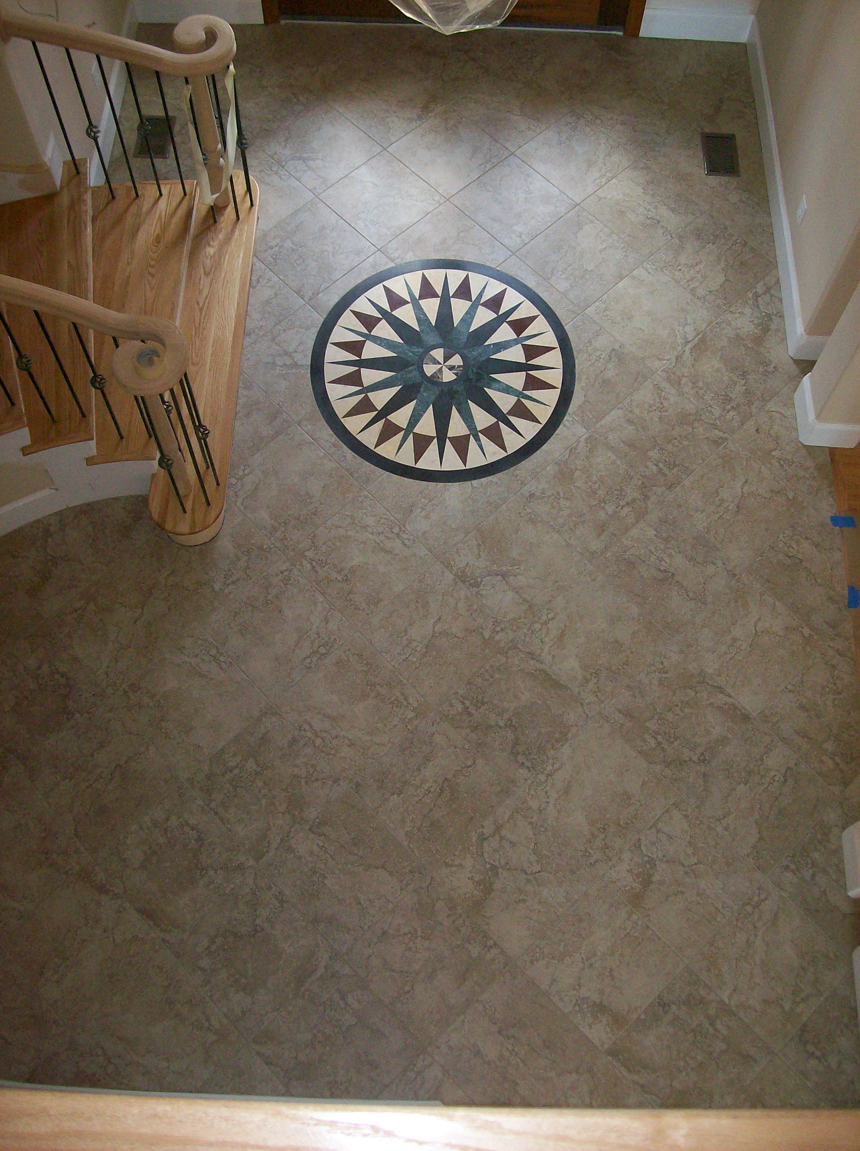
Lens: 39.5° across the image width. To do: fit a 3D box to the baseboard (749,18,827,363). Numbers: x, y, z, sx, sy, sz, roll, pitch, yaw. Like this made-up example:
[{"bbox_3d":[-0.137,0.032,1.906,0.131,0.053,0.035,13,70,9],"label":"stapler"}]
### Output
[{"bbox_3d":[1.717,-1.945,5.858,0.080,0.180,1.975,0,67,-1],"label":"baseboard"}]

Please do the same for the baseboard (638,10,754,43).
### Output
[{"bbox_3d":[1.406,-2.894,6.295,0.571,0.176,0.016,3,66,0],"label":"baseboard"}]

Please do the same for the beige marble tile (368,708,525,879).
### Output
[{"bbox_3d":[0.029,0.839,4.665,0.457,0.012,0.457,-41,73,-17],"label":"beige marble tile"}]

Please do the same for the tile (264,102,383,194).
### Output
[{"bbox_3d":[-0.550,-2.159,6.021,0.459,0.012,0.459,-41,73,-17],"label":"tile"}]

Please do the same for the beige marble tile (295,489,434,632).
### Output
[{"bbox_3d":[-0.290,-0.069,5.056,0.457,0.012,0.457,-41,73,-17],"label":"beige marble tile"}]

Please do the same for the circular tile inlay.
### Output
[{"bbox_3d":[0.063,-0.960,5.506,1.213,0.012,1.213,0,67,-1],"label":"circular tile inlay"}]

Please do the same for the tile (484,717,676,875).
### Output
[{"bbox_3d":[0.662,0.858,4.711,0.457,0.012,0.457,-41,73,-17],"label":"tile"}]

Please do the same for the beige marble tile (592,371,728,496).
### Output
[{"bbox_3d":[1.032,-0.626,5.380,0.459,0.012,0.459,-41,73,-17],"label":"beige marble tile"}]

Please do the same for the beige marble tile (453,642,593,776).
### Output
[{"bbox_3d":[0.347,0.551,4.837,0.457,0.012,0.457,-41,73,-17],"label":"beige marble tile"}]

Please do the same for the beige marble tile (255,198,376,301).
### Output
[{"bbox_3d":[-0.569,-1.570,5.761,0.459,0.012,0.459,-41,73,-17],"label":"beige marble tile"}]

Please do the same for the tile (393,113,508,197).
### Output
[{"bbox_3d":[0.095,-2.121,5.989,0.457,0.012,0.457,-41,73,-17],"label":"tile"}]

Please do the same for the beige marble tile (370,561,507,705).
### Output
[{"bbox_3d":[0.028,0.241,4.985,0.459,0.012,0.459,-41,73,-17],"label":"beige marble tile"}]

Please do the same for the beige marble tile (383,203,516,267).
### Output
[{"bbox_3d":[0.079,-1.536,5.711,0.457,0.012,0.457,-41,73,-17],"label":"beige marble tile"}]

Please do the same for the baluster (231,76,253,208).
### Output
[{"bbox_3d":[-0.818,-1.896,5.190,0.045,0.880,0.045,2,66,0],"label":"baluster"}]

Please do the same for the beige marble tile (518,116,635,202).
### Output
[{"bbox_3d":[0.737,-2.092,5.975,0.457,0.012,0.457,-41,73,-17],"label":"beige marble tile"}]

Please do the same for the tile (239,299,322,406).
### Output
[{"bbox_3d":[-0.588,-0.977,5.502,0.459,0.012,0.459,-41,73,-17],"label":"tile"}]

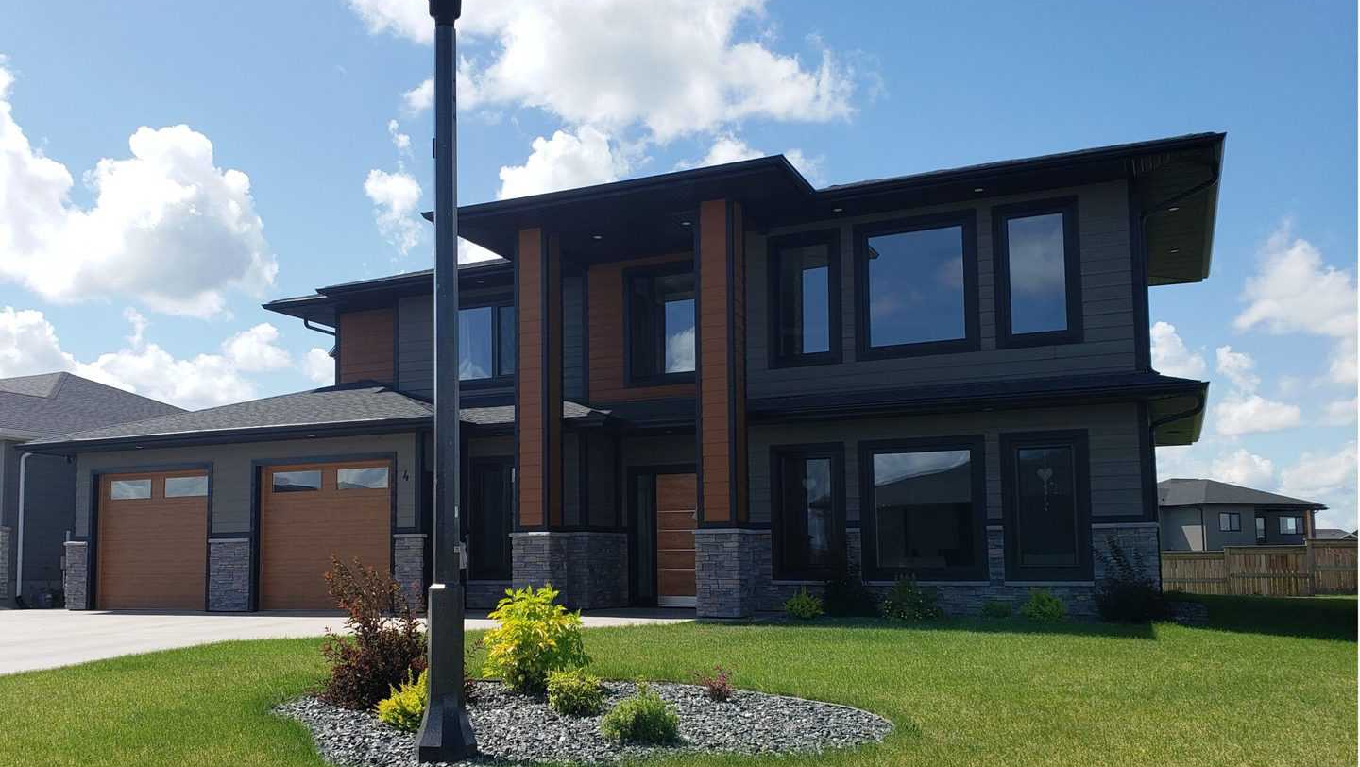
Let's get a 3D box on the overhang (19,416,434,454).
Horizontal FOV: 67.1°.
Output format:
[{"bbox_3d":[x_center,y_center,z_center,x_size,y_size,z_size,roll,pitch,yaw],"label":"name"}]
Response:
[{"bbox_3d":[-7.909,0.922,17.463,9.570,0.240,0.680,-4,-7,25],"label":"overhang"}]

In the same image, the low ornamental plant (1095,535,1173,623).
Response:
[{"bbox_3d":[5.363,2.295,12.100,0.930,1.050,0.850,-5,-9,26],"label":"low ornamental plant"}]

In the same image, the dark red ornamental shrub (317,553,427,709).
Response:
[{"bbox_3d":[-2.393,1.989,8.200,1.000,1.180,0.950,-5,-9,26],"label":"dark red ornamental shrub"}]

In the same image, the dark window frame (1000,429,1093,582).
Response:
[{"bbox_3d":[4.655,1.559,13.035,1.053,1.893,0.140,-4,-7,25],"label":"dark window frame"}]

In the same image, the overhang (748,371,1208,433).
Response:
[{"bbox_3d":[3.574,0.194,13.353,5.912,0.461,0.670,-4,-7,25],"label":"overhang"}]

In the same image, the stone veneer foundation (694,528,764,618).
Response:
[{"bbox_3d":[0.639,2.556,13.824,0.650,1.135,0.620,-5,-9,26],"label":"stone veneer foundation"}]

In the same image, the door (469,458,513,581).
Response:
[{"bbox_3d":[-2.921,2.115,16.081,0.970,1.930,0.140,-5,-9,26],"label":"door"}]

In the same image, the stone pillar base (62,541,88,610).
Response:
[{"bbox_3d":[-10.434,3.340,17.869,0.610,1.150,0.280,-5,-9,26],"label":"stone pillar base"}]

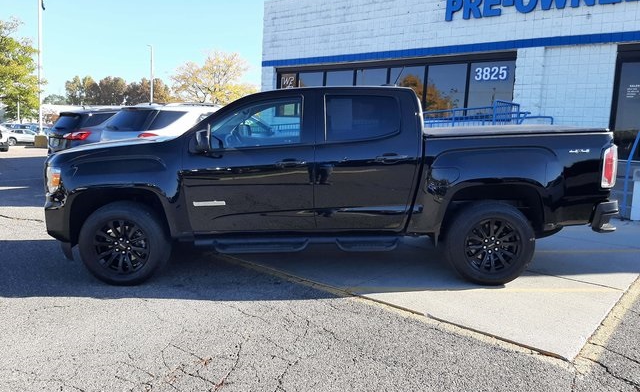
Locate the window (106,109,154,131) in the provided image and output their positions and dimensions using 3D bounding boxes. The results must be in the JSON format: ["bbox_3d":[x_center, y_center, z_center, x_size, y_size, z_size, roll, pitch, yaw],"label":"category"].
[{"bbox_3d":[-3.916,-1.572,9.940,1.478,0.549,0.100,8,-27,37],"label":"window"}]

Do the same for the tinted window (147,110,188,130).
[{"bbox_3d":[-3.099,-1.530,9.842,0.070,0.441,1.075,-14,-5,37],"label":"tinted window"}]

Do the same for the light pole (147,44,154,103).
[{"bbox_3d":[-20.467,-12.148,57.650,0.800,11.600,0.350,3,6,0],"label":"light pole"}]

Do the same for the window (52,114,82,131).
[{"bbox_3d":[-6.168,-1.788,11.702,1.183,0.423,0.100,8,-17,37],"label":"window"}]

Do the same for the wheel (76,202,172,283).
[{"bbox_3d":[-1.744,0.434,4.339,0.768,0.768,0.260,0,7,0],"label":"wheel"}]

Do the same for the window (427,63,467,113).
[{"bbox_3d":[3.264,-2.643,12.485,1.063,1.420,0.080,8,8,37],"label":"window"}]

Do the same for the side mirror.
[{"bbox_3d":[-0.977,-0.462,4.069,0.140,0.215,0.240,0,7,0],"label":"side mirror"}]

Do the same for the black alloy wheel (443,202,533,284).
[{"bbox_3d":[1.519,0.427,4.339,0.768,0.768,0.260,0,7,0],"label":"black alloy wheel"}]

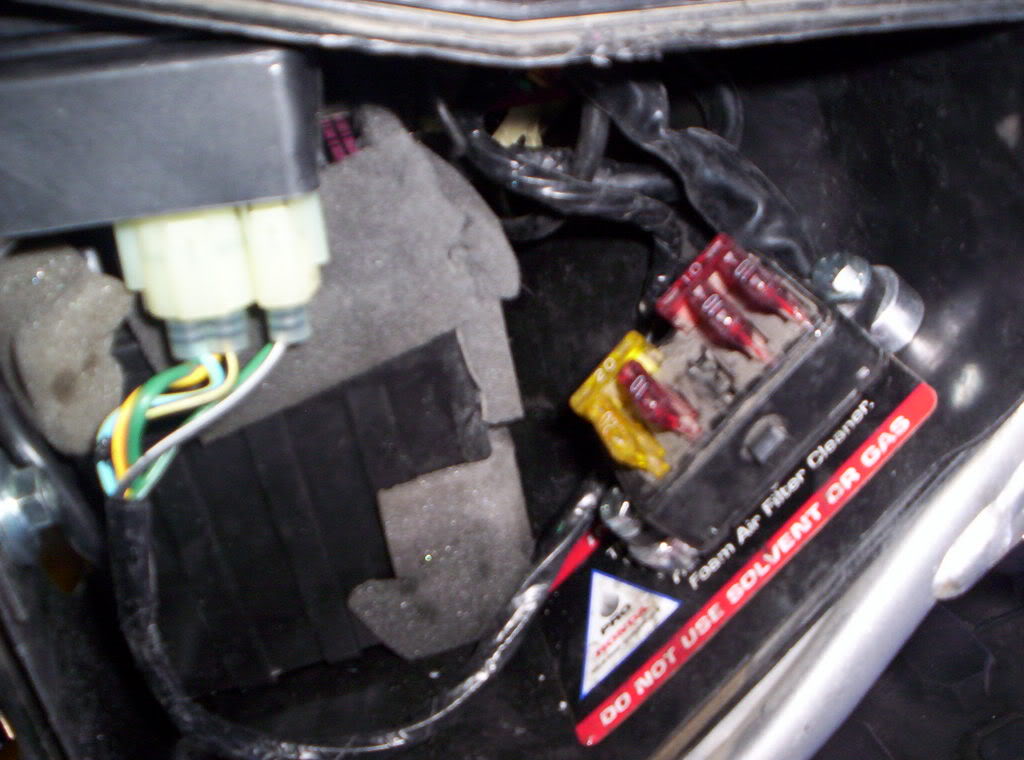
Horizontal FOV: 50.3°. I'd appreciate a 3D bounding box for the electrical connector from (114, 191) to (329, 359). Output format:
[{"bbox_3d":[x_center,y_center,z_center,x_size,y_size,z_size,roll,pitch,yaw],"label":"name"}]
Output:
[{"bbox_3d":[-0.052,-0.019,0.198,0.034,0.025,0.017,-12,16,-3],"label":"electrical connector"}]

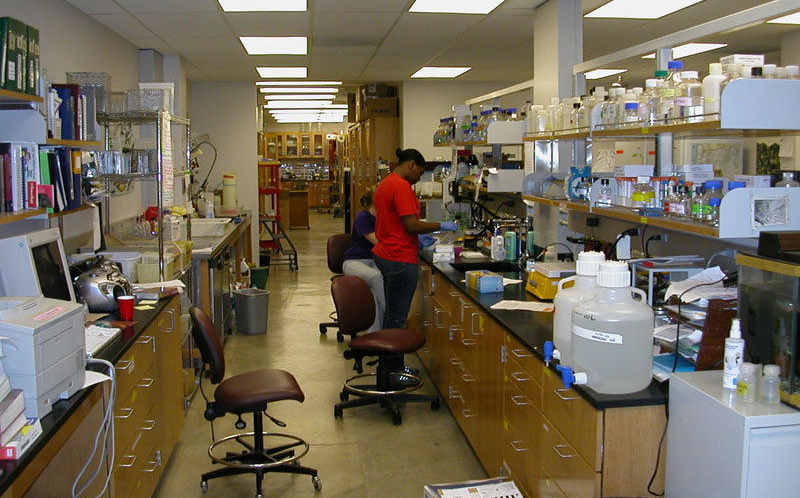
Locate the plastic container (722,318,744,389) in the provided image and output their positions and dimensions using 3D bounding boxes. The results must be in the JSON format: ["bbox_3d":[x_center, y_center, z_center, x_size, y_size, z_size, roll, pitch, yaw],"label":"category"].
[{"bbox_3d":[1.092,0.342,2.800,0.064,0.225,0.064,-1,6,-6],"label":"plastic container"}]

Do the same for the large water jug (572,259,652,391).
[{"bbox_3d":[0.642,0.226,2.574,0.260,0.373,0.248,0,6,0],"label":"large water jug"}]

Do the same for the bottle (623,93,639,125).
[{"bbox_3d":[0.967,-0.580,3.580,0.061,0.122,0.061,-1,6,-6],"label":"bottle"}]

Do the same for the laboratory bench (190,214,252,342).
[{"bbox_3d":[-2.064,0.317,8.914,0.730,1.020,4.300,-1,6,-6],"label":"laboratory bench"}]

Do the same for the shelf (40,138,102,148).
[{"bbox_3d":[-1.731,-0.513,4.192,0.300,0.030,1.040,-1,6,-6],"label":"shelf"}]

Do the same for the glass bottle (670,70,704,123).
[{"bbox_3d":[0.969,-0.504,2.873,0.100,0.177,0.100,-1,6,-6],"label":"glass bottle"}]

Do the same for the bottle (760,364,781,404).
[{"bbox_3d":[0.892,0.324,2.053,0.045,0.092,0.045,-1,6,-6],"label":"bottle"}]

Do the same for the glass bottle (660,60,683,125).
[{"bbox_3d":[1.012,-0.573,3.140,0.100,0.230,0.100,-1,6,-6],"label":"glass bottle"}]

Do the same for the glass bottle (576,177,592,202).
[{"bbox_3d":[0.914,-0.294,4.209,0.077,0.116,0.077,-1,6,-6],"label":"glass bottle"}]

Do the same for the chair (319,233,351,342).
[{"bbox_3d":[-0.389,0.330,7.744,0.620,0.917,0.600,5,8,39],"label":"chair"}]

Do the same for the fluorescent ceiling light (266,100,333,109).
[{"bbox_3d":[-1.820,-2.685,15.699,1.200,0.080,0.450,-1,6,-6],"label":"fluorescent ceiling light"}]

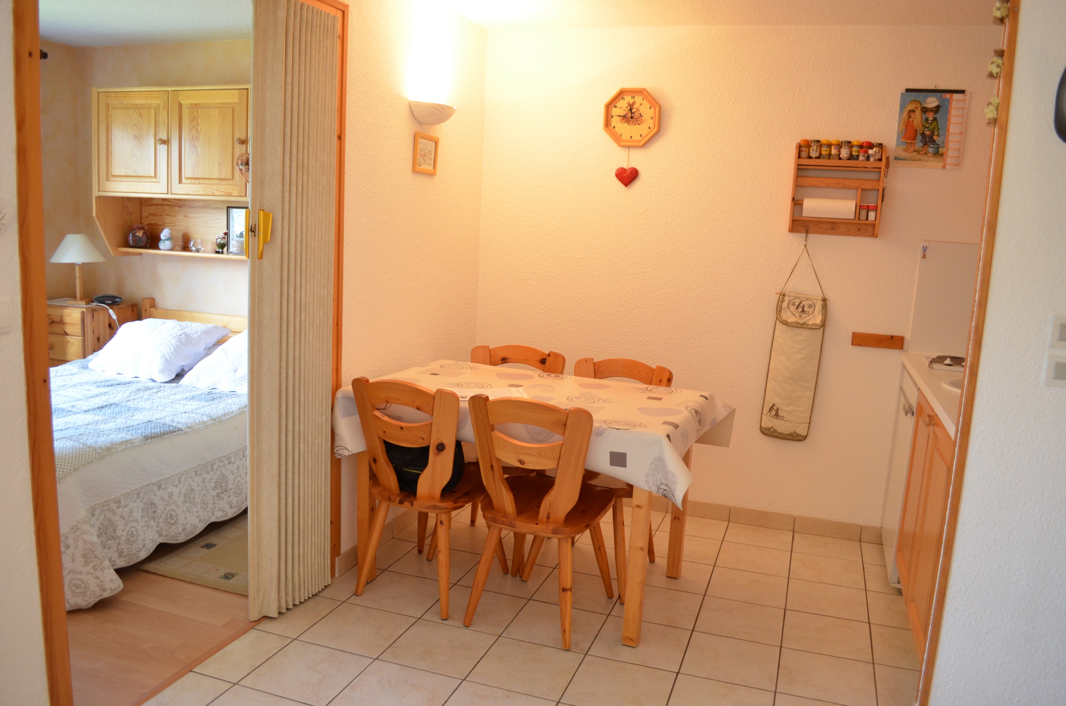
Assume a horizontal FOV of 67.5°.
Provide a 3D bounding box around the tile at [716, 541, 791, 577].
[{"bbox_3d":[0.948,0.889,3.436,0.300,0.010,0.300,5,9,19],"label":"tile"}]

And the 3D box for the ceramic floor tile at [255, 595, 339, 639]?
[{"bbox_3d":[-0.800,0.912,2.768,0.170,0.010,0.303,5,9,19],"label":"ceramic floor tile"}]

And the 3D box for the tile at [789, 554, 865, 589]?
[{"bbox_3d":[1.224,0.909,3.324,0.299,0.010,0.303,5,9,19],"label":"tile"}]

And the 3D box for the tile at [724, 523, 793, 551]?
[{"bbox_3d":[1.040,0.849,3.673,0.300,0.010,0.259,5,9,19],"label":"tile"}]

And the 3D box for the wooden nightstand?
[{"bbox_3d":[-2.683,0.105,4.843,0.377,0.809,0.380,5,9,19],"label":"wooden nightstand"}]

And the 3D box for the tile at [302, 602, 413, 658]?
[{"bbox_3d":[-0.585,0.932,2.690,0.300,0.010,0.300,5,9,19],"label":"tile"}]

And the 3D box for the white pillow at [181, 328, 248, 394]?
[{"bbox_3d":[-1.425,0.046,4.168,0.640,0.180,0.580,5,34,19],"label":"white pillow"}]

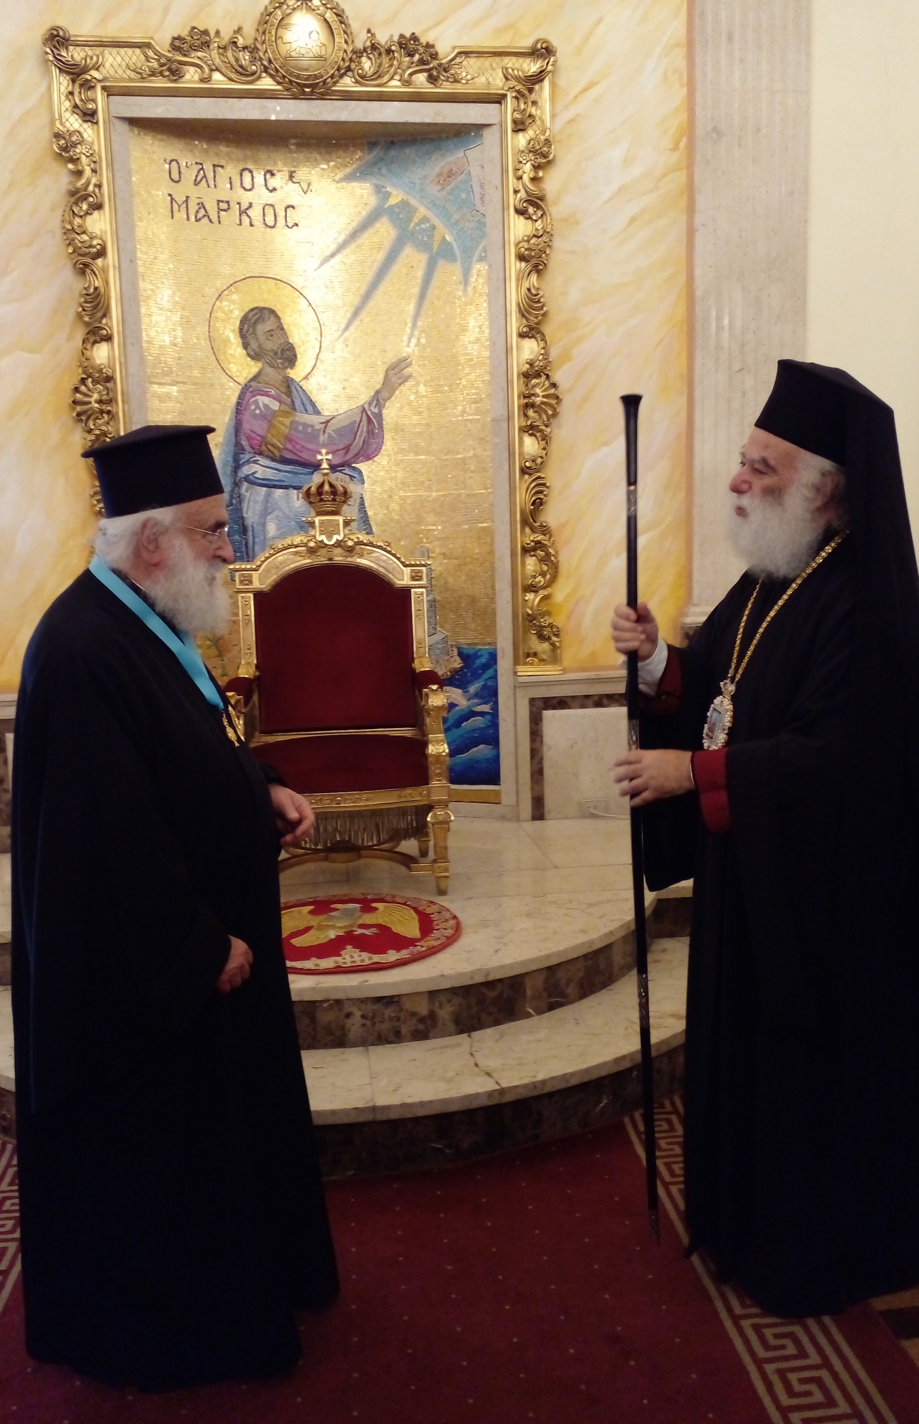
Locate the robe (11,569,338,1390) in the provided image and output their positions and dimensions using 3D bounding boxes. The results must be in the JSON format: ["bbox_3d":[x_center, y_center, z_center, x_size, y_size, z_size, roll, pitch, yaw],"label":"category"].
[{"bbox_3d":[-0.550,0.465,2.135,0.550,1.480,0.570,-2,7,-4],"label":"robe"}]

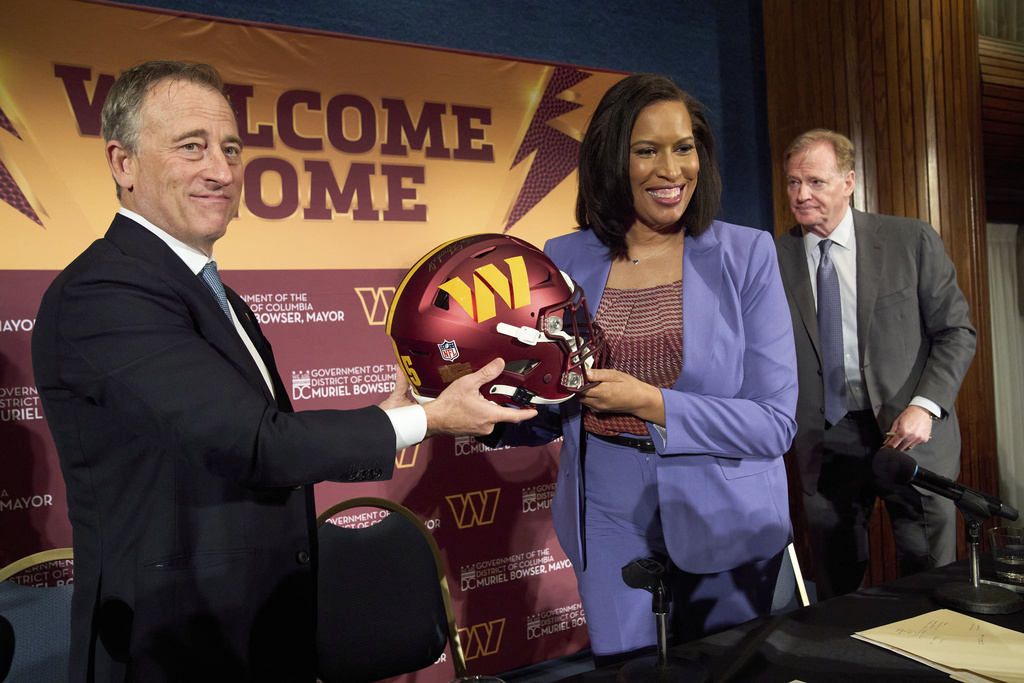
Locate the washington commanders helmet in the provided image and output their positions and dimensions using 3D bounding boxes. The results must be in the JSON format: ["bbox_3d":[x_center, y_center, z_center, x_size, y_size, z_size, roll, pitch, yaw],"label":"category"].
[{"bbox_3d":[-0.024,-0.031,1.240,0.325,0.265,0.240,-8,2,-20],"label":"washington commanders helmet"}]

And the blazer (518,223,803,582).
[{"bbox_3d":[0.235,0.090,1.400,0.480,0.620,0.390,-2,1,28],"label":"blazer"}]

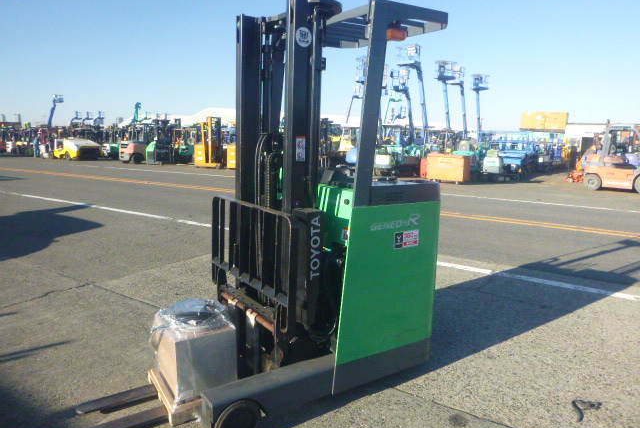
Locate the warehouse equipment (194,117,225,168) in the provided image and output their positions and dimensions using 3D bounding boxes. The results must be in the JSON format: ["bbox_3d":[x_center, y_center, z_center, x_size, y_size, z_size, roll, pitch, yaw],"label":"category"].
[{"bbox_3d":[-5.169,-3.301,21.857,1.450,2.330,1.050,7,10,30],"label":"warehouse equipment"}]

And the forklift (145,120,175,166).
[{"bbox_3d":[-8.301,-3.745,24.080,1.400,2.330,1.050,8,11,34],"label":"forklift"}]

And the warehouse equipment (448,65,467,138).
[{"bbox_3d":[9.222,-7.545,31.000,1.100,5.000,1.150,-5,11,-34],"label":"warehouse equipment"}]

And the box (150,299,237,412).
[{"bbox_3d":[-0.716,0.767,2.676,0.355,0.444,0.393,-4,11,-33],"label":"box"}]

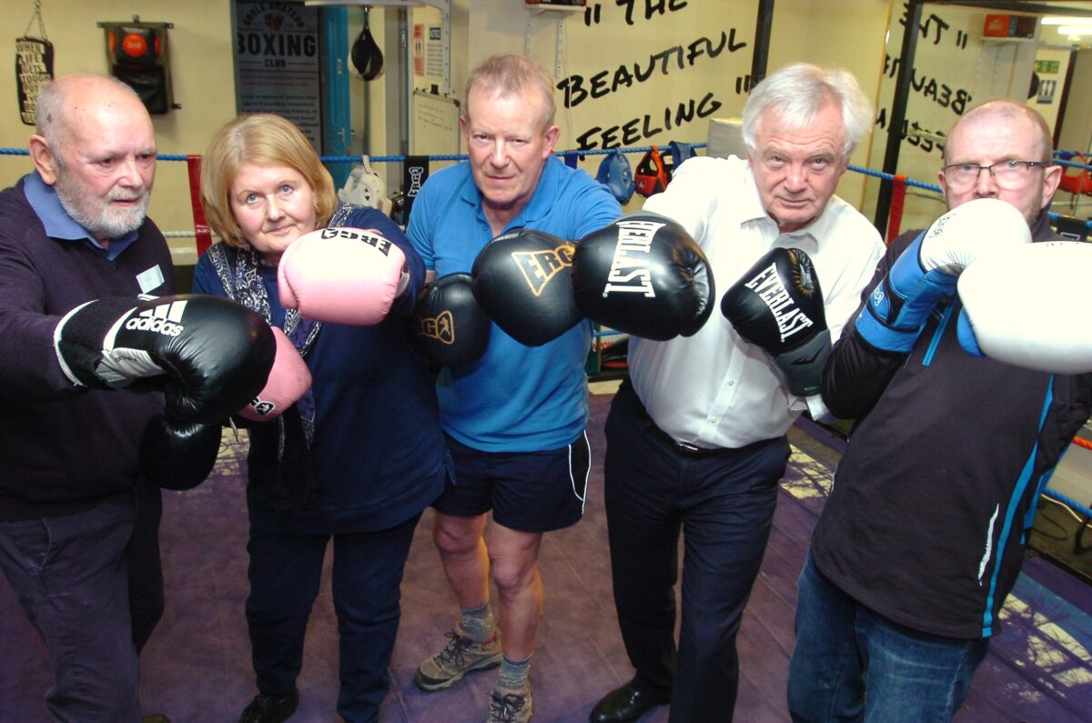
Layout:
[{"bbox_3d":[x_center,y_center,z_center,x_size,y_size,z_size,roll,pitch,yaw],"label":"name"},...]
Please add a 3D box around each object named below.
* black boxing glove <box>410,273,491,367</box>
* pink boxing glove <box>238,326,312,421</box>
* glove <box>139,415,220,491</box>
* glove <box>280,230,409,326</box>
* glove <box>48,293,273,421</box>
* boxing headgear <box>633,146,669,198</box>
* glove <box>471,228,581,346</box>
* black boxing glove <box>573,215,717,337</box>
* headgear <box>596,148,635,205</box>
[{"bbox_3d":[-0.161,-0.070,1.420,0.135,0.150,0.280,-4,1,-16],"label":"black boxing glove"},{"bbox_3d":[-0.468,0.027,1.400,0.125,0.260,0.140,-3,45,-39],"label":"pink boxing glove"},{"bbox_3d":[-0.582,0.129,1.360,0.135,0.135,0.280,-3,12,-11],"label":"glove"},{"bbox_3d":[-0.271,-0.120,1.150,0.140,0.125,0.260,3,12,11],"label":"glove"},{"bbox_3d":[-0.456,-0.009,1.020,0.300,0.155,0.135,11,29,30],"label":"glove"},{"bbox_3d":[0.529,-0.956,4.300,0.200,0.260,0.240,11,19,25],"label":"boxing headgear"},{"bbox_3d":[-0.016,-0.107,1.130,0.135,0.150,0.280,-22,8,24],"label":"glove"},{"bbox_3d":[0.114,-0.111,1.010,0.155,0.135,0.280,1,19,3],"label":"black boxing glove"},{"bbox_3d":[0.358,-0.937,4.300,0.240,0.260,0.200,-7,20,-28],"label":"headgear"}]

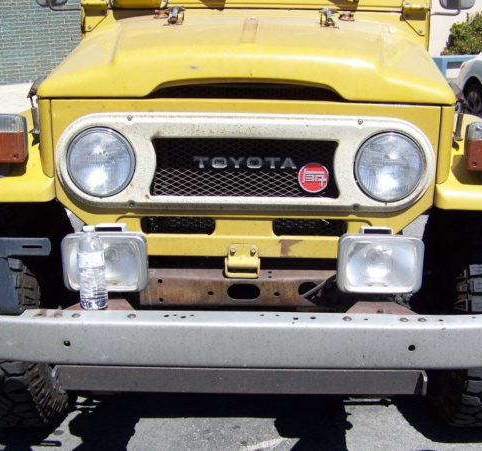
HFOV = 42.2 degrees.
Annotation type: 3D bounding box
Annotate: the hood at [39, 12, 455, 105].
[{"bbox_3d":[0.028,-0.569,1.994,1.260,0.250,0.940,1,17,1],"label":"hood"}]

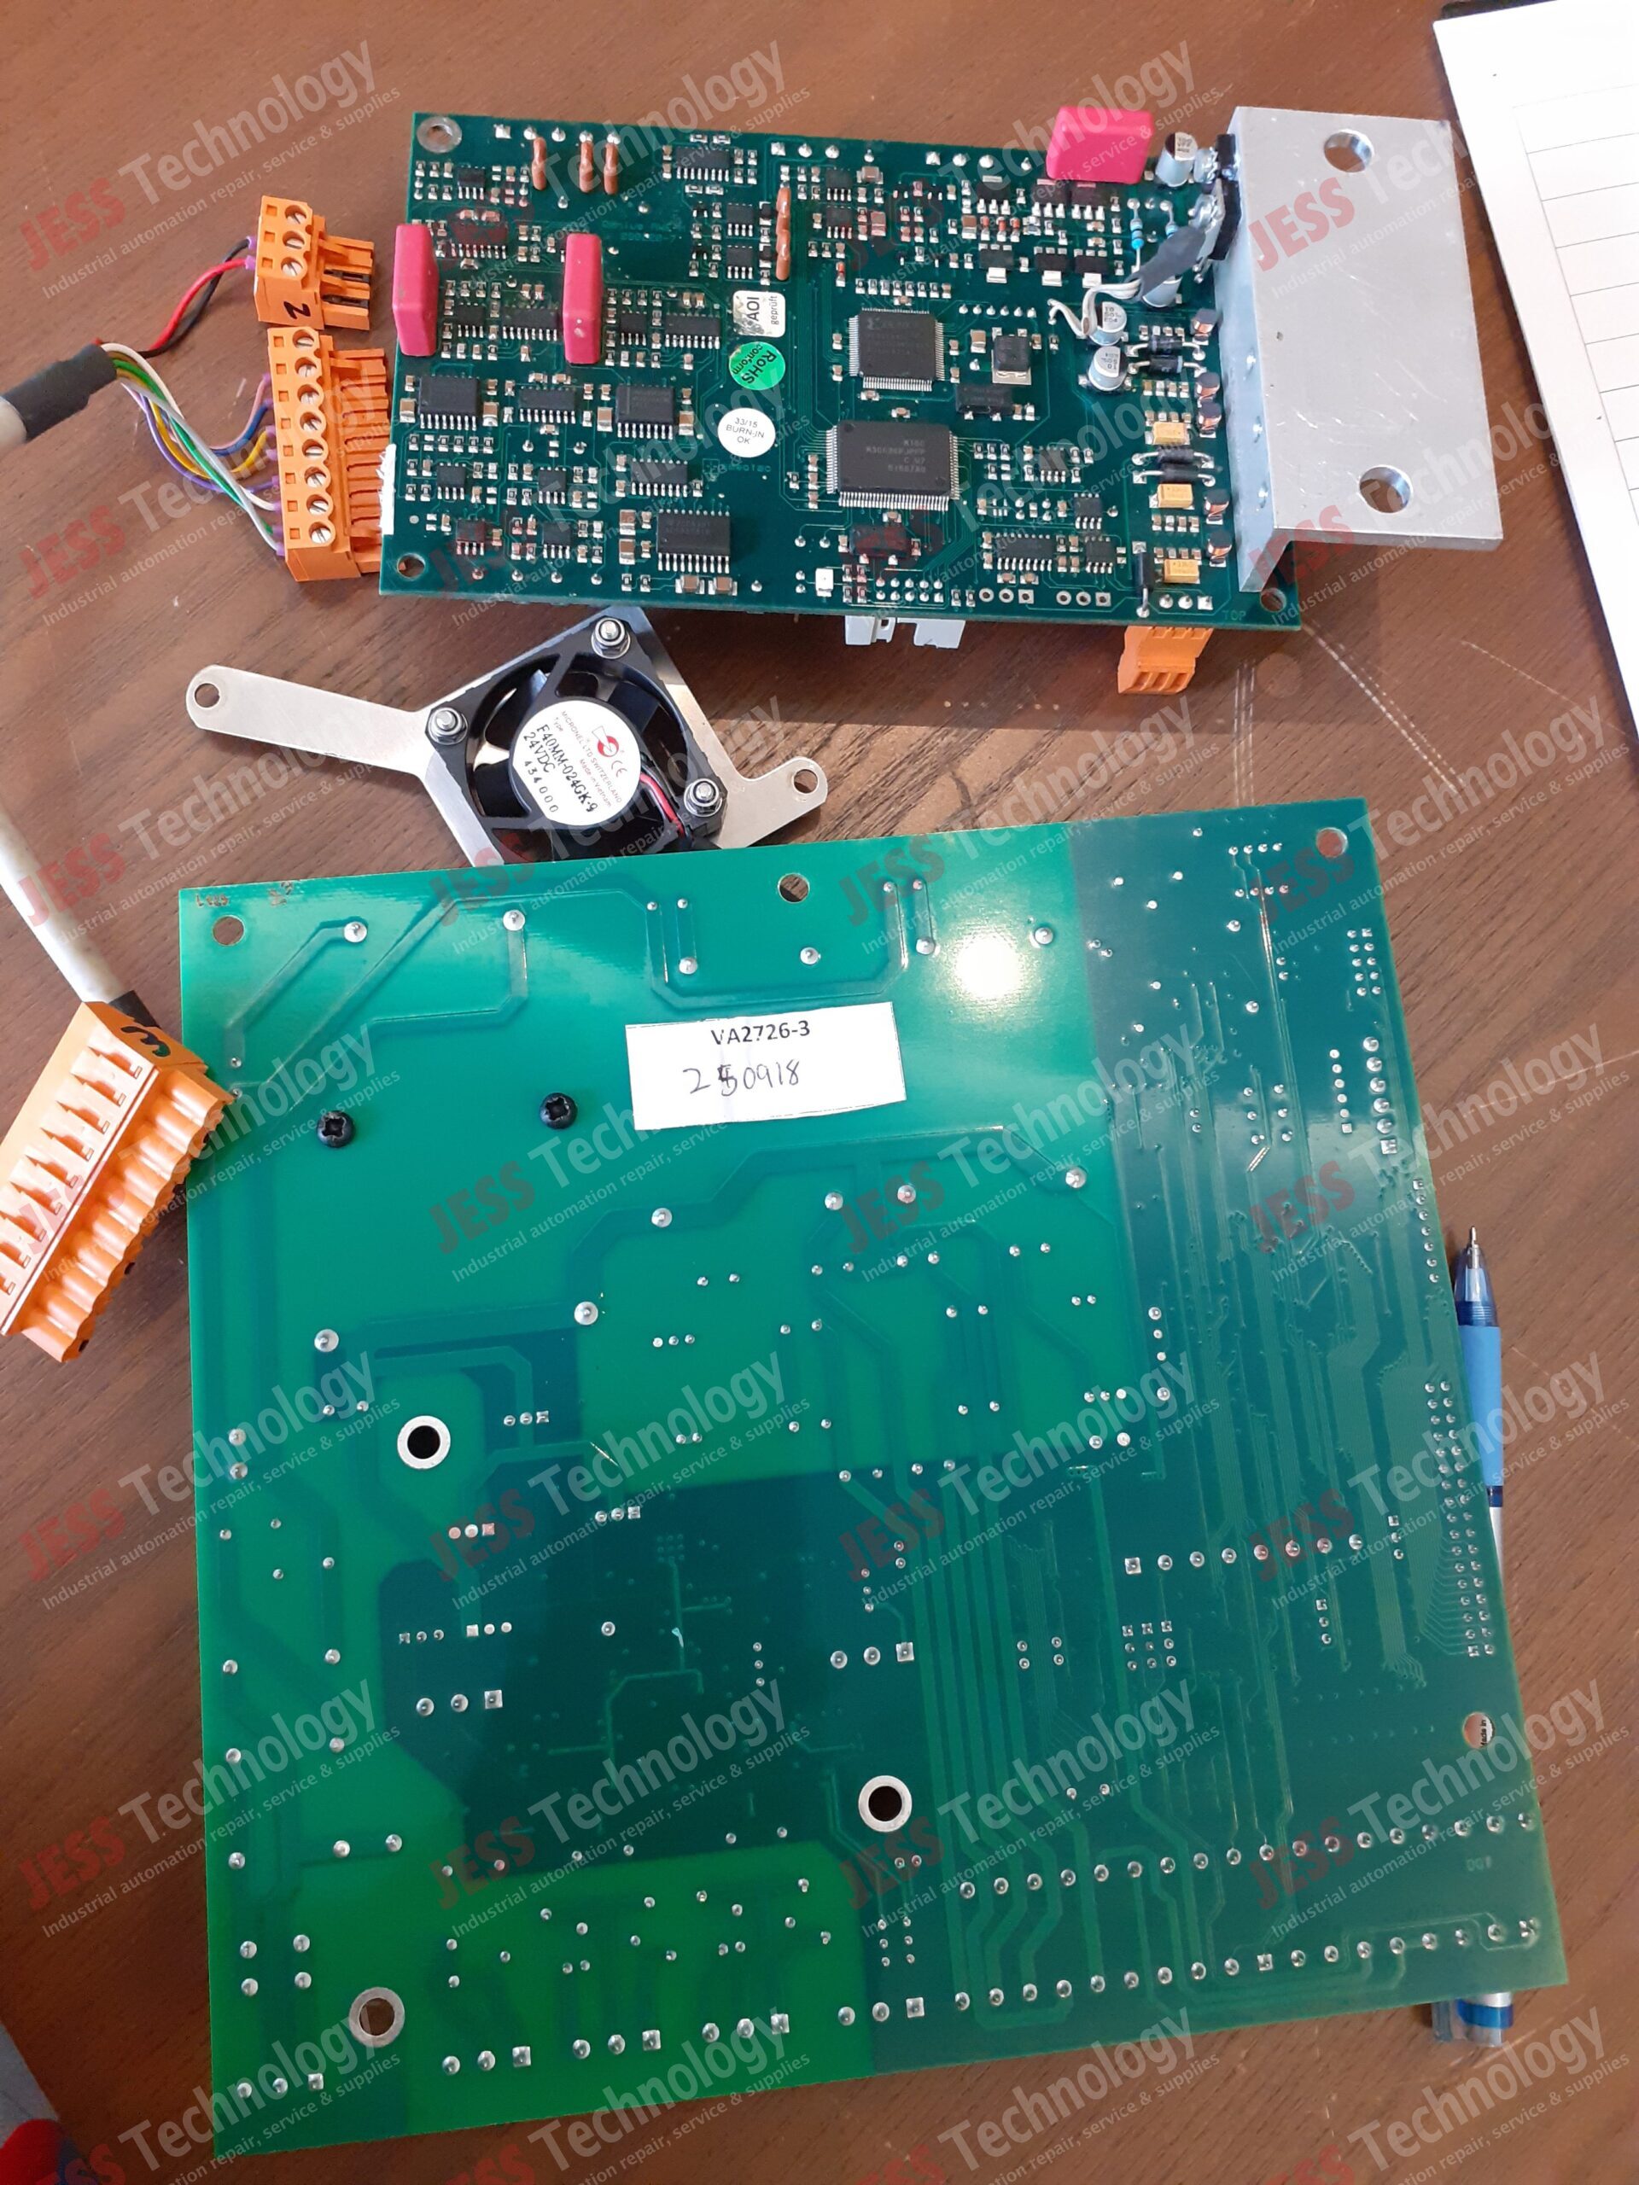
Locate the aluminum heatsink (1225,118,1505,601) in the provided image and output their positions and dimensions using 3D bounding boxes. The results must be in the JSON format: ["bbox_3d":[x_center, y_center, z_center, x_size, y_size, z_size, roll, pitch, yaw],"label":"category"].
[{"bbox_3d":[0.094,-0.133,0.305,0.040,0.019,0.086,1,75,-4],"label":"aluminum heatsink"}]

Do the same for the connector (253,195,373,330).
[{"bbox_3d":[-0.093,-0.151,0.313,0.020,0.015,0.015,3,82,-12],"label":"connector"}]

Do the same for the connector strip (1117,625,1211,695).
[{"bbox_3d":[0.063,-0.082,0.313,0.011,0.025,0.012,1,75,-5],"label":"connector strip"}]

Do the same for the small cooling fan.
[{"bbox_3d":[-0.056,-0.056,0.300,0.115,0.018,0.067,3,83,-4],"label":"small cooling fan"}]

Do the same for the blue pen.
[{"bbox_3d":[0.114,0.094,0.299,0.012,0.011,0.140,2,83,-4],"label":"blue pen"}]

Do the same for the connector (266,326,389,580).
[{"bbox_3d":[-0.086,-0.115,0.307,0.021,0.013,0.041,-6,84,-5],"label":"connector"}]

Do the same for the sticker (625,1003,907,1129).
[{"bbox_3d":[-0.009,-0.004,0.278,0.044,0.001,0.018,-5,79,-4],"label":"sticker"}]

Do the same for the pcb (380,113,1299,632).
[{"bbox_3d":[0.005,-0.133,0.303,0.160,0.013,0.100,1,75,-4],"label":"pcb"}]

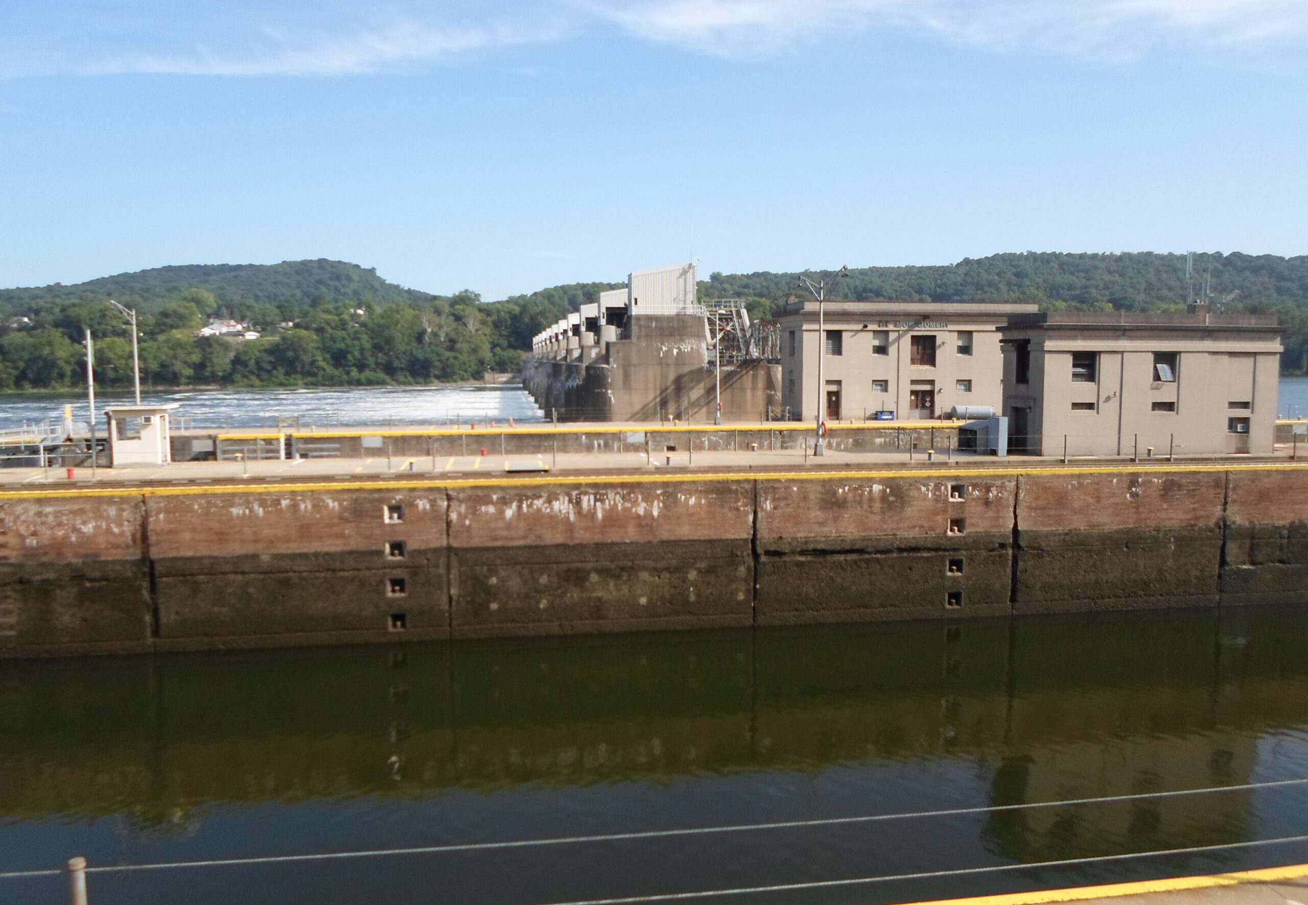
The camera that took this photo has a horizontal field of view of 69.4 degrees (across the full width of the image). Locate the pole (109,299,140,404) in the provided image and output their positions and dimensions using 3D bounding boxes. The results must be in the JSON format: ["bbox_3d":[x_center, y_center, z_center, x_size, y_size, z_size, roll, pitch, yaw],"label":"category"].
[{"bbox_3d":[-37.752,-6.007,67.713,0.400,9.350,4.200,-1,6,-9],"label":"pole"}]

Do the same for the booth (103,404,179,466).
[{"bbox_3d":[-25.755,-0.828,47.669,2.600,2.980,2.400,-1,6,-9],"label":"booth"}]

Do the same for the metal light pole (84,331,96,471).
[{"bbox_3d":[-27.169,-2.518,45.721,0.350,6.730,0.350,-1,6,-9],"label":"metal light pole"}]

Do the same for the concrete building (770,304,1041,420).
[{"bbox_3d":[23.095,-8.254,86.009,22.800,10.100,7.300,-1,6,-9],"label":"concrete building"}]

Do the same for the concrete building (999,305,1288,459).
[{"bbox_3d":[27.839,-4.004,54.525,14.600,7.850,5.100,-1,6,-9],"label":"concrete building"}]

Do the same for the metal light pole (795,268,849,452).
[{"bbox_3d":[9.108,-4.885,52.179,0.500,10.100,7.600,-1,6,-9],"label":"metal light pole"}]

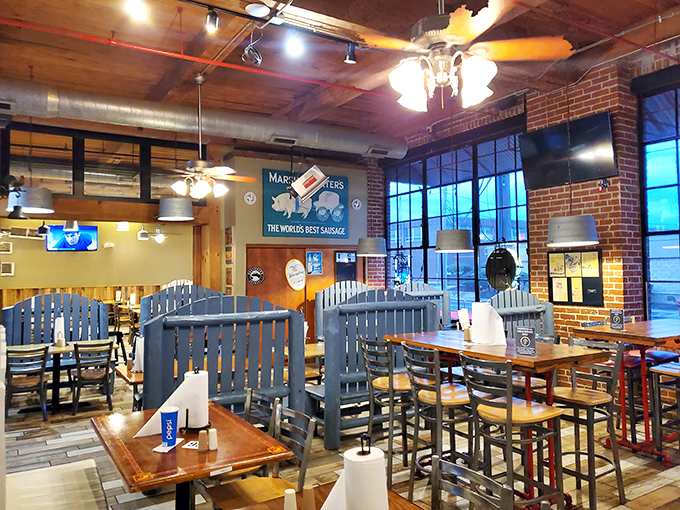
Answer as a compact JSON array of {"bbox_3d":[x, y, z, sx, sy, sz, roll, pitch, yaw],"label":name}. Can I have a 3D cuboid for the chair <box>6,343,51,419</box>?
[{"bbox_3d":[-3.554,1.437,5.790,0.414,0.828,0.475,0,-2,-31],"label":"chair"}]

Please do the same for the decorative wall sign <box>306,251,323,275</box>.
[{"bbox_3d":[-0.439,0.147,8.852,0.310,0.395,0.020,0,-2,-33],"label":"decorative wall sign"}]

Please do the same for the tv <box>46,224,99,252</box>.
[{"bbox_3d":[-7.977,-0.492,15.229,1.350,0.765,0.080,0,-2,-33],"label":"tv"}]

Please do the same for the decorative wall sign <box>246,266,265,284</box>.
[{"bbox_3d":[-1.350,0.341,8.258,0.290,0.290,0.025,0,-2,-33],"label":"decorative wall sign"}]

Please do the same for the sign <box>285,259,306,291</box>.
[{"bbox_3d":[-0.741,0.340,8.562,0.379,0.540,0.030,-17,7,-30],"label":"sign"}]

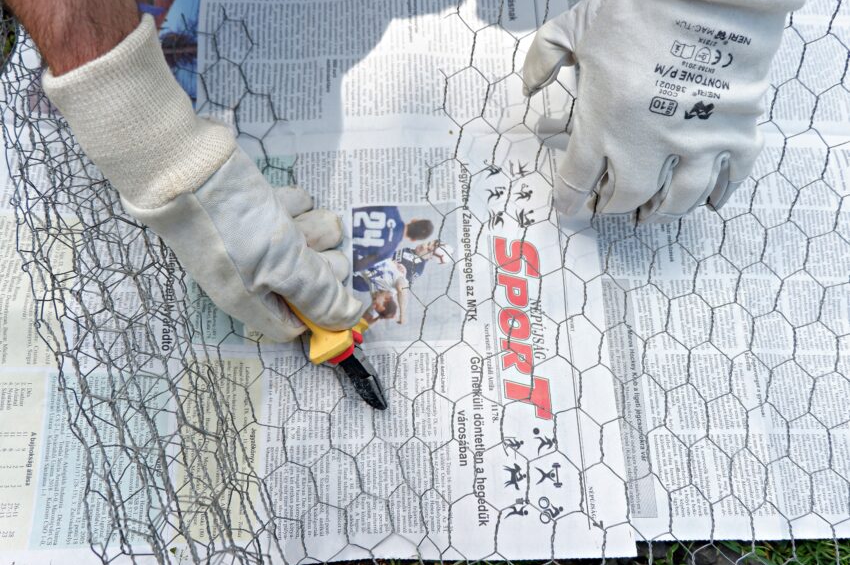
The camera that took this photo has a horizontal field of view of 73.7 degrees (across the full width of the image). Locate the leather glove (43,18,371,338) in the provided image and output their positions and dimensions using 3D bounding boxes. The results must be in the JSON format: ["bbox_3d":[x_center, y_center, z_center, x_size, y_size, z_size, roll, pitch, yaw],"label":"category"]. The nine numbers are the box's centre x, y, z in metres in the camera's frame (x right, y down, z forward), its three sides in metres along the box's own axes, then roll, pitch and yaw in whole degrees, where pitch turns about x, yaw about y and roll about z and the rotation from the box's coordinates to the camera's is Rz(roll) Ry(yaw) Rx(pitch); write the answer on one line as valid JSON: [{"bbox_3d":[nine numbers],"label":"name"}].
[{"bbox_3d":[-0.133,-0.057,0.360,0.115,0.108,0.240,-41,95,-11],"label":"leather glove"}]

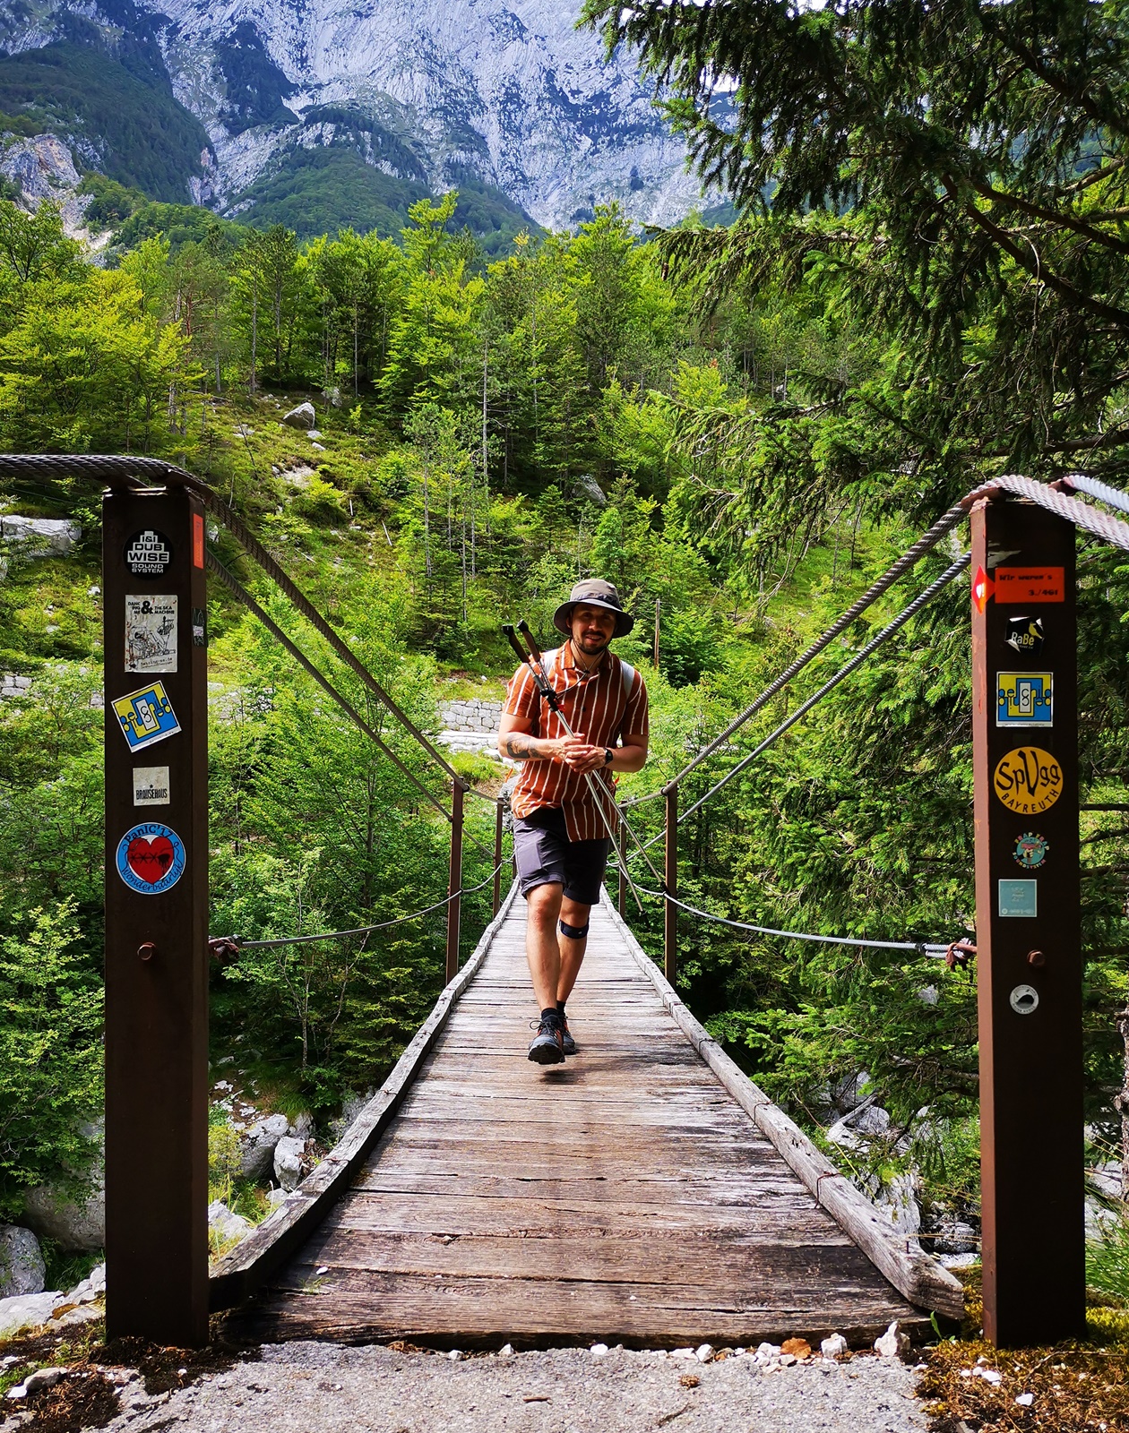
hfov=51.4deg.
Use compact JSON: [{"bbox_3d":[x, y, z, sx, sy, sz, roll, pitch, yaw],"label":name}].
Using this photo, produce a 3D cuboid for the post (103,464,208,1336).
[{"bbox_3d":[-0.595,0.285,1.720,0.125,1.233,0.071,0,-1,0],"label":"post"}]

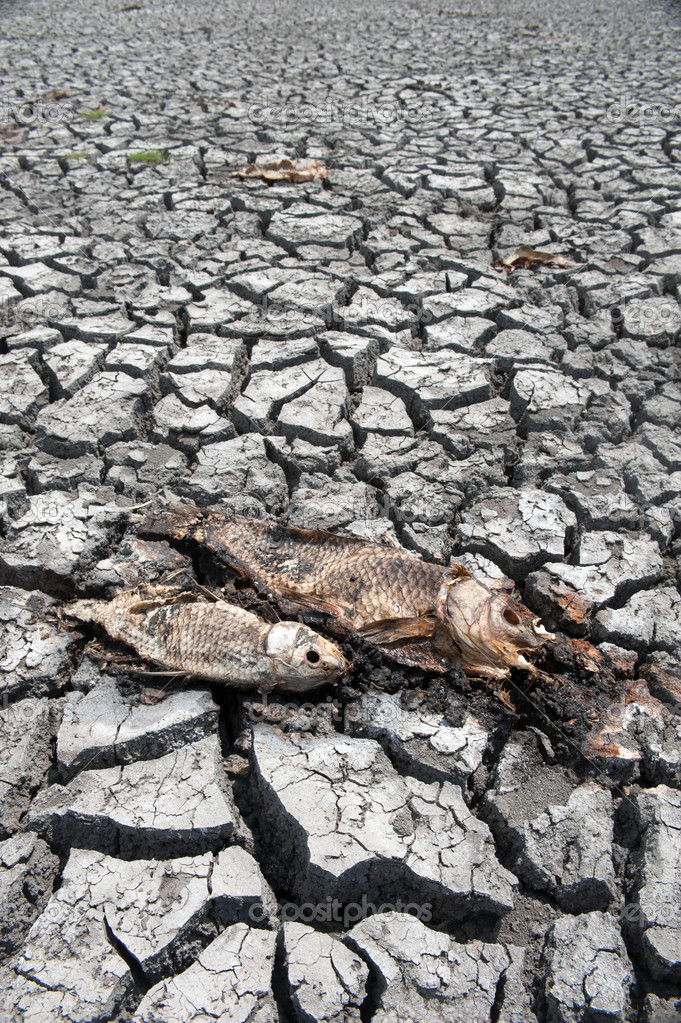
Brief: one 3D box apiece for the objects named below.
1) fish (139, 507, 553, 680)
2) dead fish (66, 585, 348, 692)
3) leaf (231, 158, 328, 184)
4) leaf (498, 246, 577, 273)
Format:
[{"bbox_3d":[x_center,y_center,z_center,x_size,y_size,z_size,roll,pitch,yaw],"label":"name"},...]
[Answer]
[{"bbox_3d":[-0.006,0.057,0.629,0.360,0.046,0.108,16,39,20],"label":"fish"},{"bbox_3d":[-0.100,0.093,0.581,0.225,0.036,0.078,9,37,12],"label":"dead fish"},{"bbox_3d":[-0.183,-1.020,2.385,0.285,0.047,0.140,0,36,0],"label":"leaf"},{"bbox_3d":[0.312,-0.396,1.256,0.122,0.034,0.060,0,36,0],"label":"leaf"}]

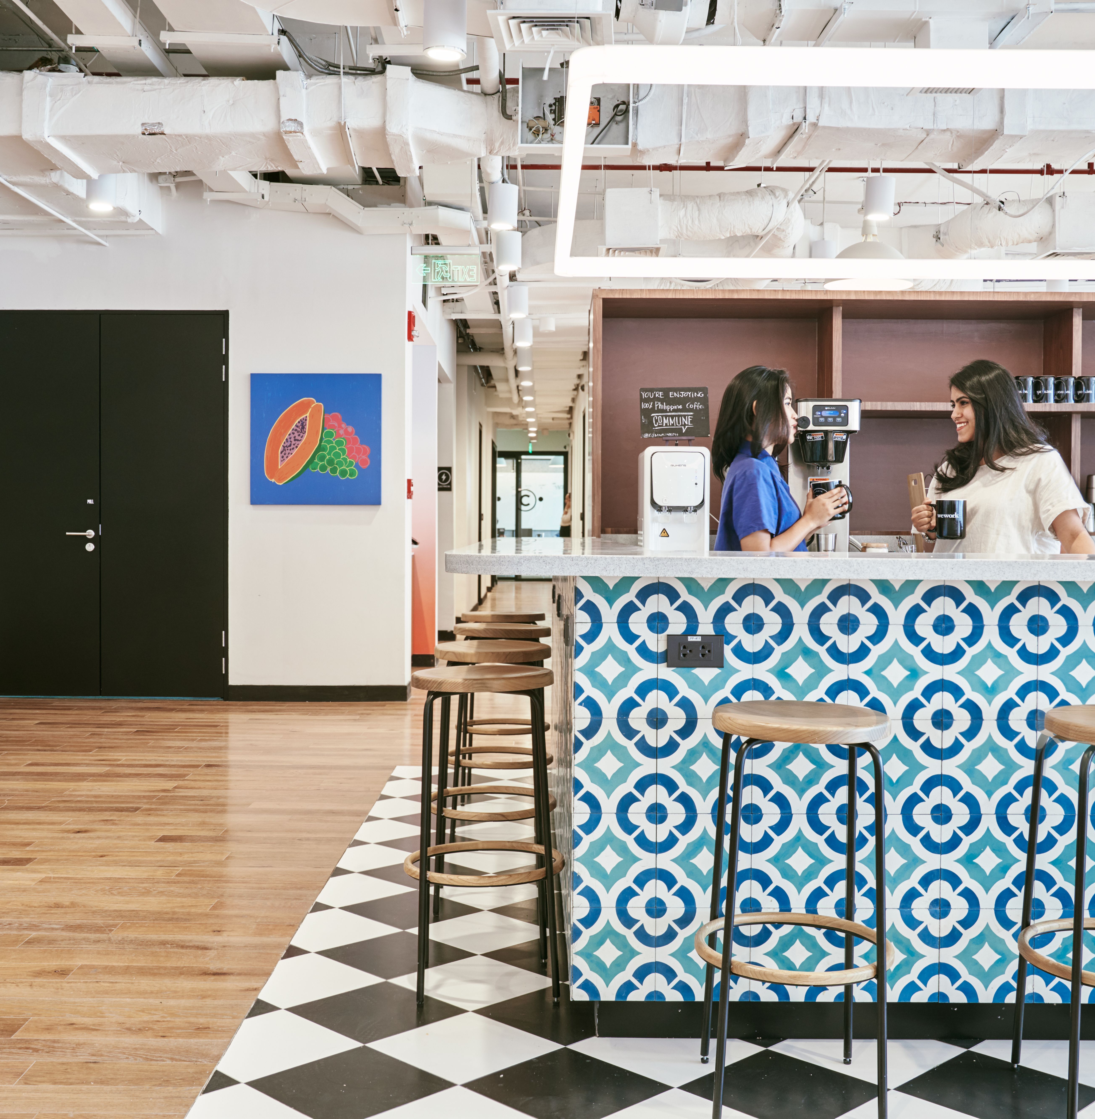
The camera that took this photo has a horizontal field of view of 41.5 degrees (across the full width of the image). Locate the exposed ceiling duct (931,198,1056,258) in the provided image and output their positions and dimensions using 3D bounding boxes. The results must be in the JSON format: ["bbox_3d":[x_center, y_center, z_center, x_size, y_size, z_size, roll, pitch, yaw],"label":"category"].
[{"bbox_3d":[2.683,-1.945,8.557,0.680,0.290,0.520,0,1,0],"label":"exposed ceiling duct"}]

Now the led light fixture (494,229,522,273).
[{"bbox_3d":[-0.222,-1.817,8.527,0.142,0.198,0.142,0,1,0],"label":"led light fixture"}]

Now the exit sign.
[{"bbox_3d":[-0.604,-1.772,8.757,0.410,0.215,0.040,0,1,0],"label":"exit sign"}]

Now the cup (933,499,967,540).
[{"bbox_3d":[1.132,-0.111,4.100,0.112,0.107,0.083,0,1,0],"label":"cup"}]

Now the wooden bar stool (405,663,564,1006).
[{"bbox_3d":[-0.148,0.641,3.421,0.380,0.740,0.380,1,1,0],"label":"wooden bar stool"}]

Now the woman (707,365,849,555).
[{"bbox_3d":[0.650,0.221,4.156,0.380,1.560,0.430,0,1,-5],"label":"woman"}]

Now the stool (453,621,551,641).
[{"bbox_3d":[-0.162,0.608,5.147,0.390,0.760,0.390,0,1,0],"label":"stool"}]

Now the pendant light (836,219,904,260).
[{"bbox_3d":[1.864,-1.786,8.359,0.520,0.400,0.520,1,1,0],"label":"pendant light"}]

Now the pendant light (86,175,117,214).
[{"bbox_3d":[-2.148,-1.794,6.955,0.142,0.198,0.142,0,1,0],"label":"pendant light"}]

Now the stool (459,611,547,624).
[{"bbox_3d":[-0.177,0.585,5.766,0.370,0.740,0.370,1,1,0],"label":"stool"}]

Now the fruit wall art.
[{"bbox_3d":[-1.442,-0.742,8.982,0.802,0.802,0.040,0,1,0],"label":"fruit wall art"}]

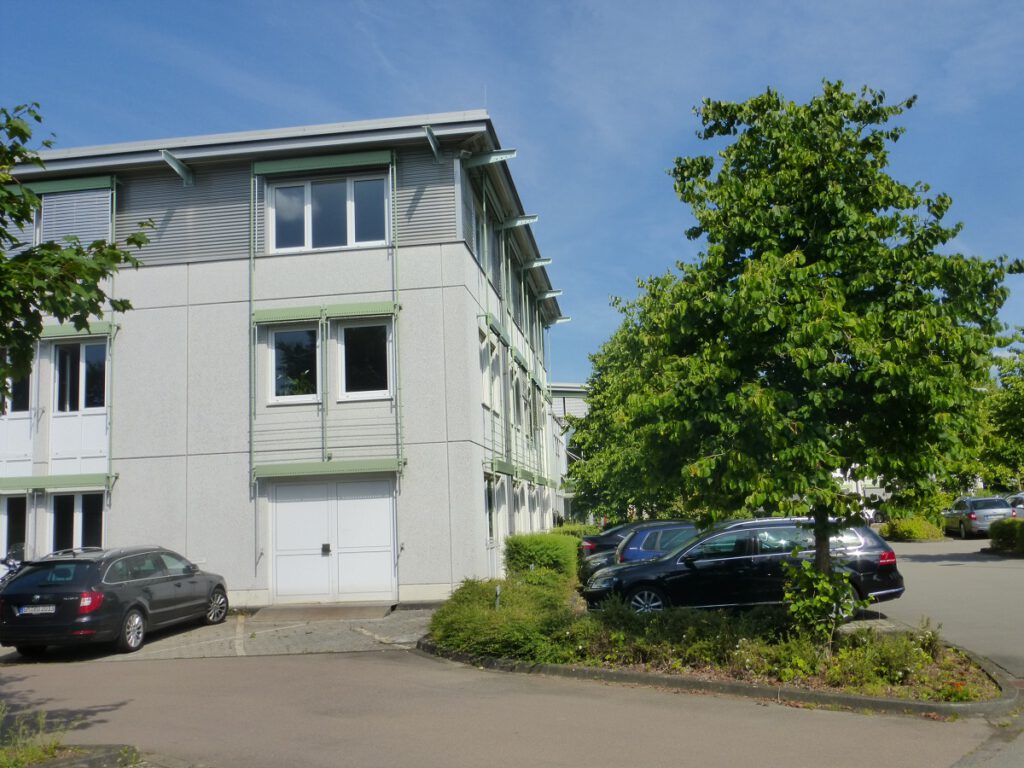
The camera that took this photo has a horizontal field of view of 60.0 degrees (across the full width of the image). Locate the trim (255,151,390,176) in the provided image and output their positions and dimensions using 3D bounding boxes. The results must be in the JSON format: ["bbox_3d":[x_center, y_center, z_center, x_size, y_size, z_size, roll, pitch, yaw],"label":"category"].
[{"bbox_3d":[-4.209,-4.896,19.665,3.161,0.291,0.160,-3,-8,7],"label":"trim"}]

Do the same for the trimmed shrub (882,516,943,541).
[{"bbox_3d":[14.802,5.354,32.798,2.050,0.920,1.800,-3,-8,7],"label":"trimmed shrub"}]

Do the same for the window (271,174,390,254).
[{"bbox_3d":[-4.123,-3.820,19.952,2.744,1.658,0.130,-3,-8,7],"label":"window"}]

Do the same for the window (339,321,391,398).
[{"bbox_3d":[-3.204,-0.527,19.300,1.152,1.698,0.120,-3,-8,7],"label":"window"}]

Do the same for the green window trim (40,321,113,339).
[{"bbox_3d":[-9.781,-1.181,19.911,1.751,0.269,0.160,-3,-8,7],"label":"green window trim"}]

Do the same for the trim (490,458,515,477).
[{"bbox_3d":[-0.175,2.118,22.125,0.200,0.264,3.390,-3,-8,7],"label":"trim"}]

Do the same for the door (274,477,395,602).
[{"bbox_3d":[-3.791,3.307,18.896,2.734,2.598,0.130,-3,-8,7],"label":"door"}]

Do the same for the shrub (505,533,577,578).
[{"bbox_3d":[0.639,3.803,18.323,1.250,1.160,3.000,-3,-8,7],"label":"shrub"}]

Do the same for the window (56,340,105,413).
[{"bbox_3d":[-9.777,-0.163,20.105,1.266,1.631,0.120,-3,-8,7],"label":"window"}]

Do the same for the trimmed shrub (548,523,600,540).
[{"bbox_3d":[2.055,5.242,28.831,1.500,1.190,5.000,-3,-8,7],"label":"trimmed shrub"}]

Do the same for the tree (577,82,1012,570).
[{"bbox_3d":[3.677,-0.390,11.300,5.000,7.095,4.700,-3,-8,7],"label":"tree"}]

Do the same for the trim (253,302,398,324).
[{"bbox_3d":[-4.044,-1.542,19.191,3.218,0.282,0.160,-3,-8,7],"label":"trim"}]

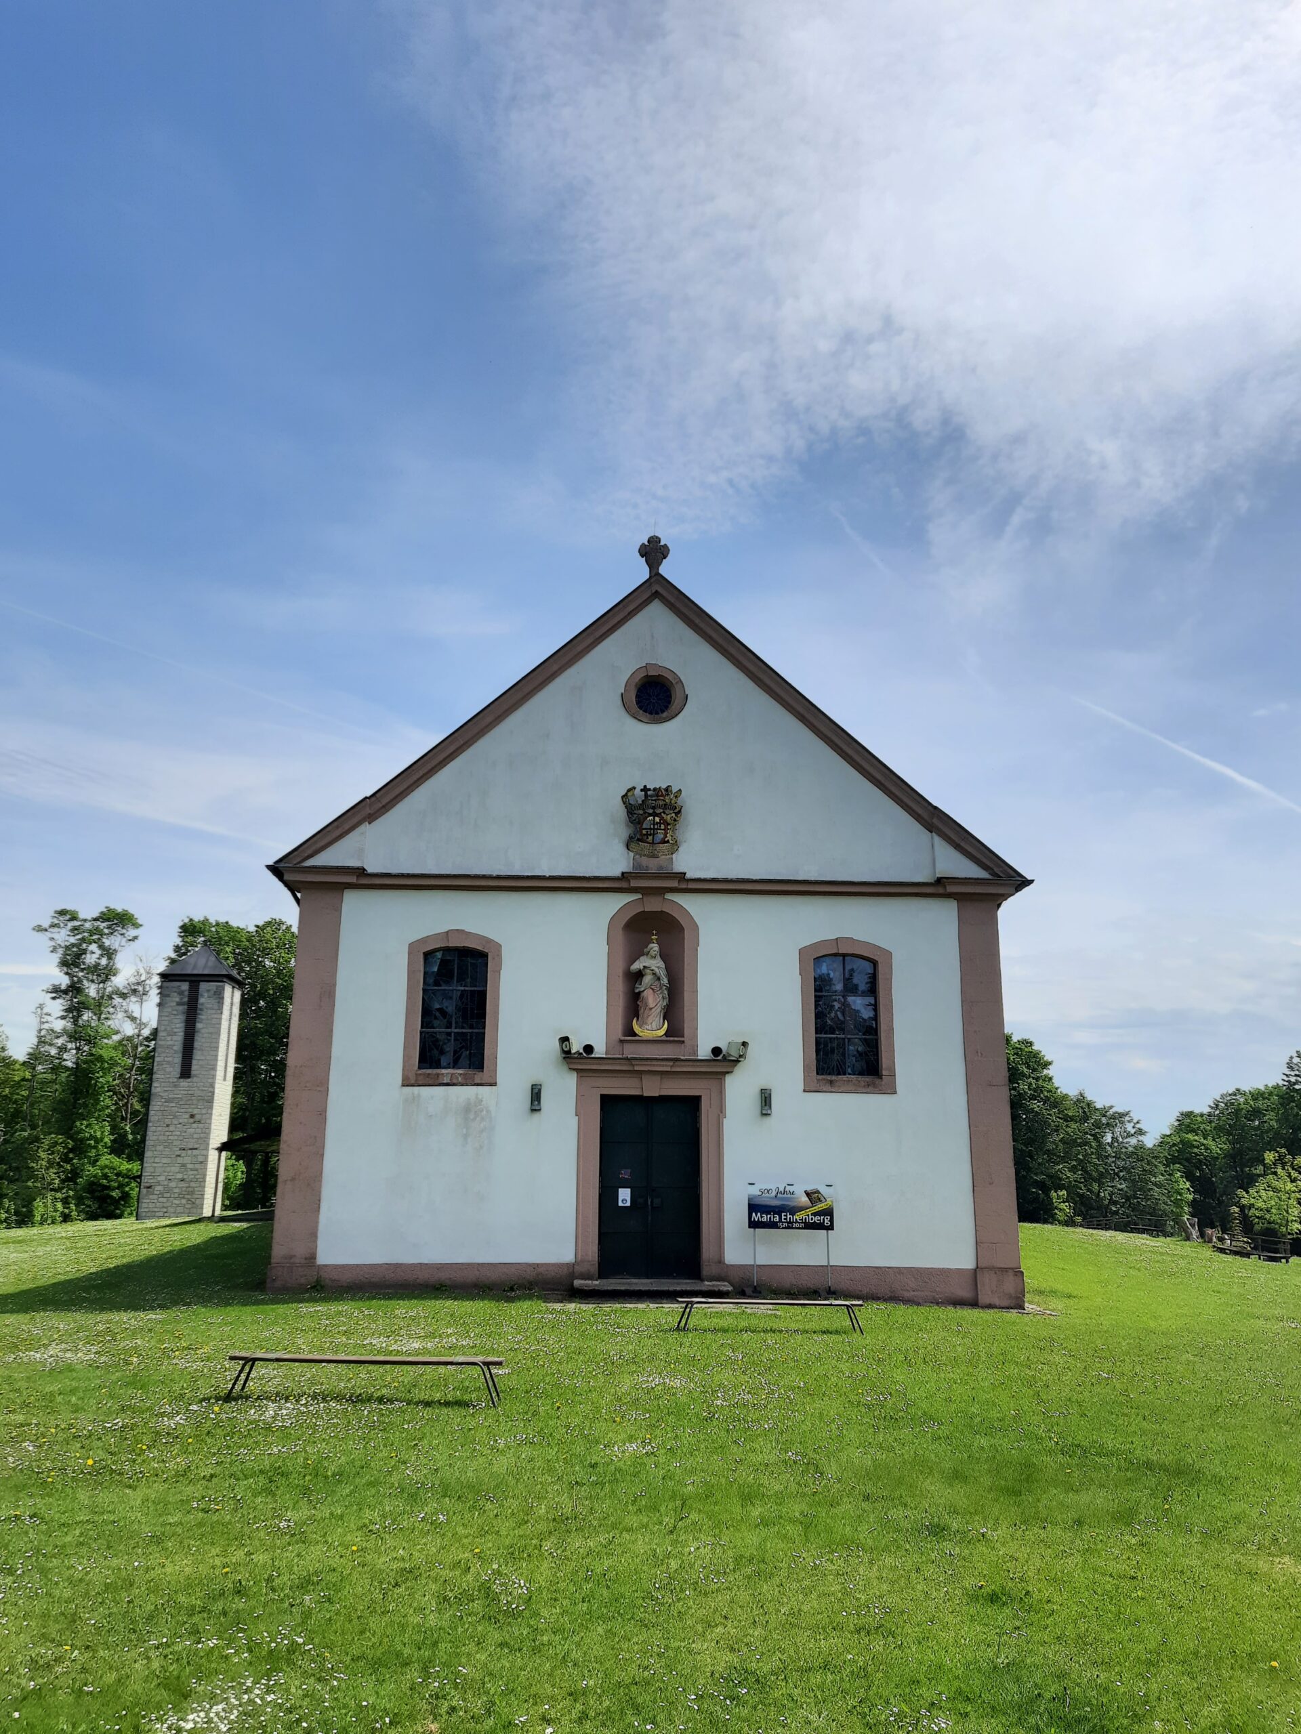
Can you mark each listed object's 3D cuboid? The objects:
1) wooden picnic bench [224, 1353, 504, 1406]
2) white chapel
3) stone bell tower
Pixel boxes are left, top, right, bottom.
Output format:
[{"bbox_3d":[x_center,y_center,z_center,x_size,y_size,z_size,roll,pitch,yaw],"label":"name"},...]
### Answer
[{"bbox_3d":[-2.618,4.750,11.176,2.530,0.420,0.380,0,-13,1],"label":"wooden picnic bench"},{"bbox_3d":[-0.221,2.922,32.504,14.050,14.200,22.000,1,-13,-1],"label":"white chapel"},{"bbox_3d":[-15.003,6.917,39.613,2.250,9.000,2.250,1,-13,-3],"label":"stone bell tower"}]

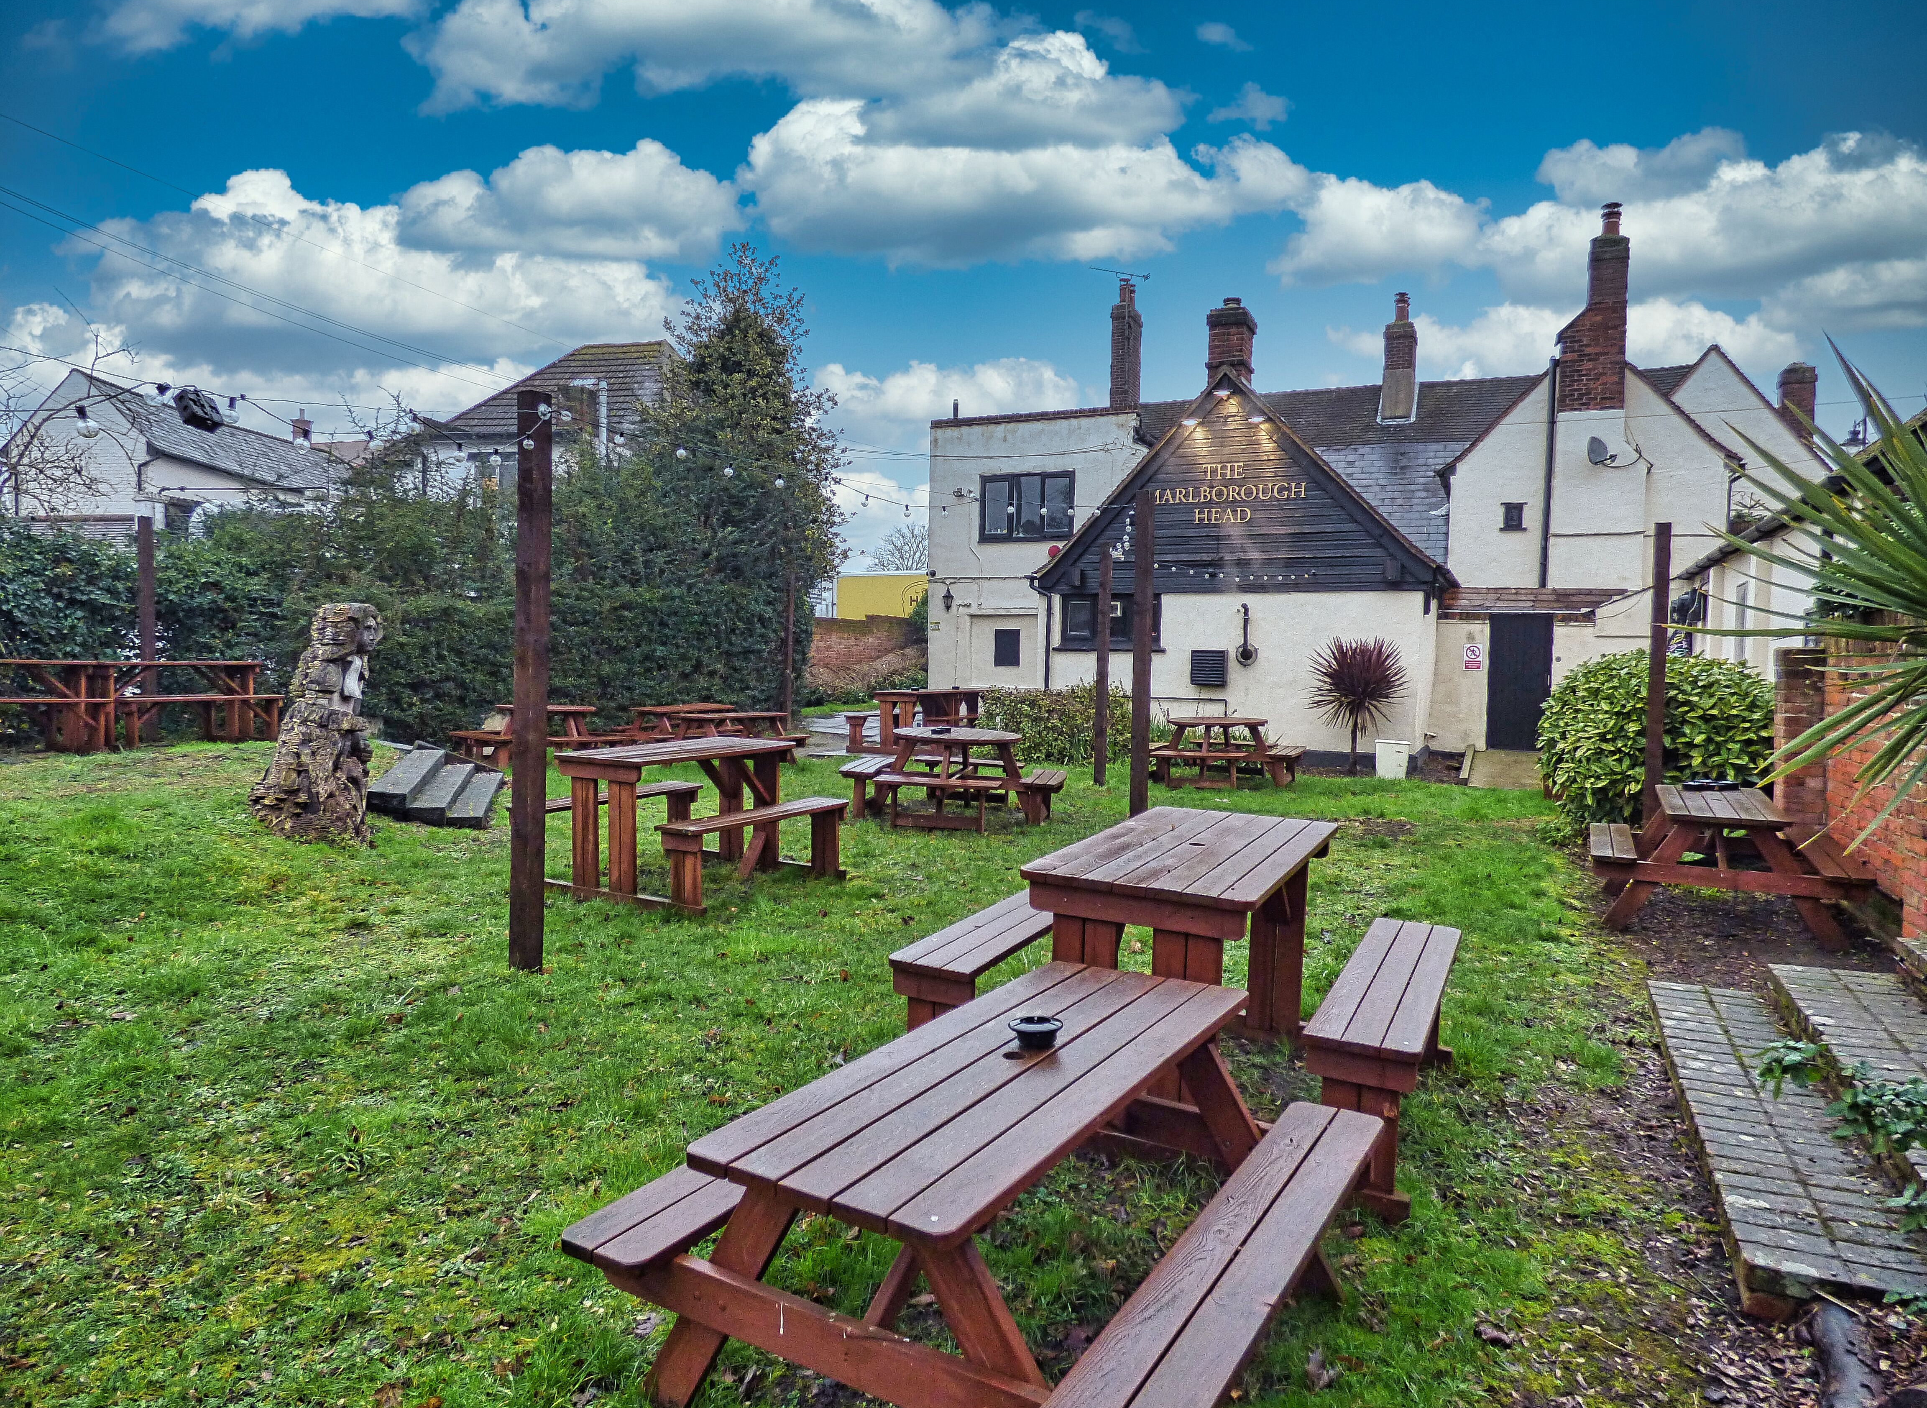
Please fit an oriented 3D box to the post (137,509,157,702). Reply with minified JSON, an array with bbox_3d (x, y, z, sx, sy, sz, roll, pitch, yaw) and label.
[{"bbox_3d":[-9.199,-0.907,12.565,0.150,2.450,0.150,0,3,-17],"label":"post"}]

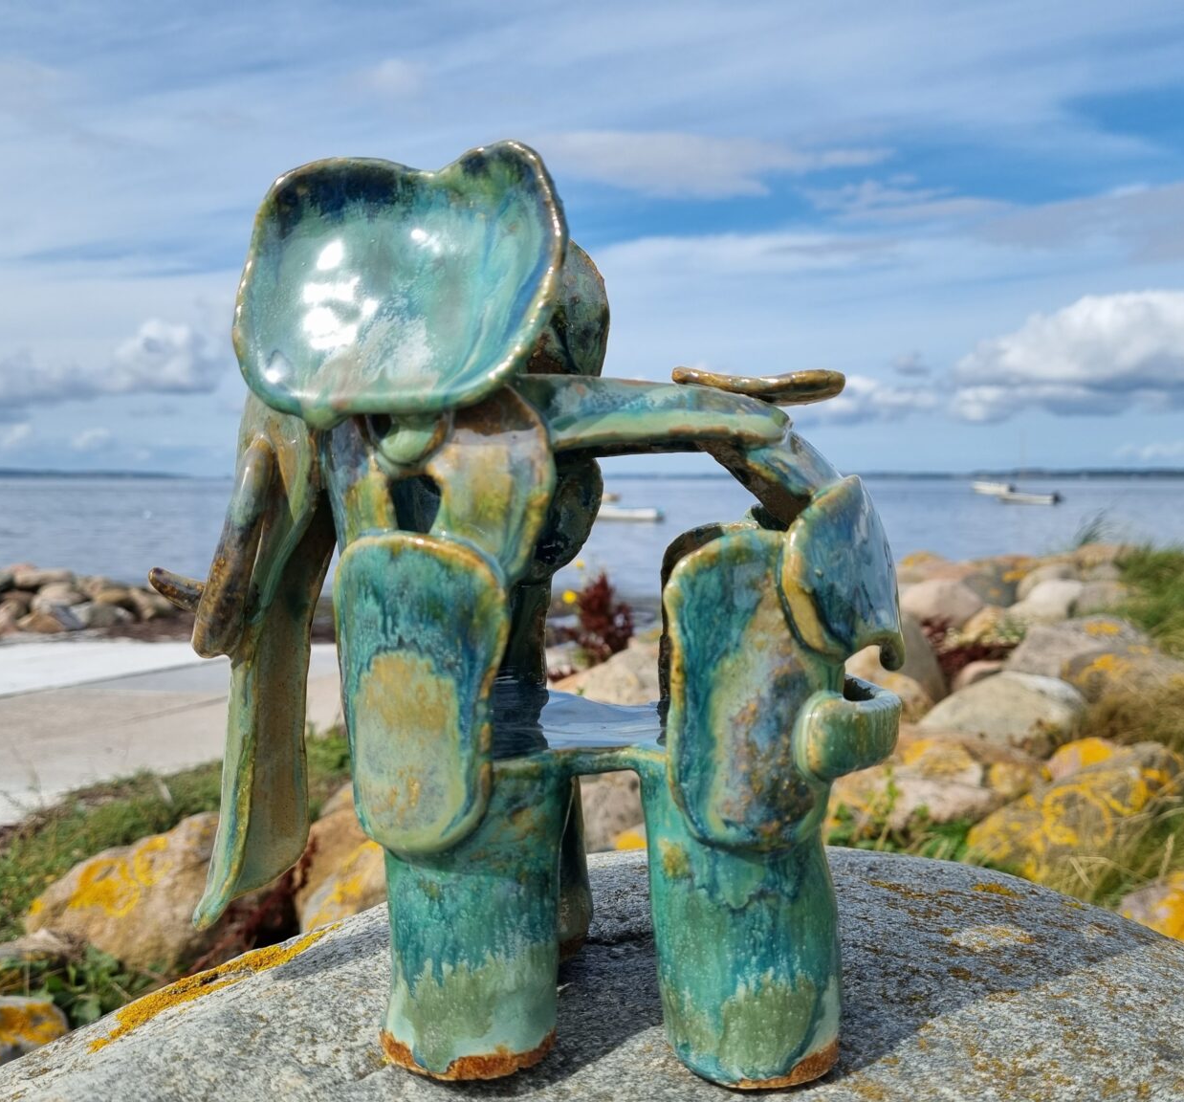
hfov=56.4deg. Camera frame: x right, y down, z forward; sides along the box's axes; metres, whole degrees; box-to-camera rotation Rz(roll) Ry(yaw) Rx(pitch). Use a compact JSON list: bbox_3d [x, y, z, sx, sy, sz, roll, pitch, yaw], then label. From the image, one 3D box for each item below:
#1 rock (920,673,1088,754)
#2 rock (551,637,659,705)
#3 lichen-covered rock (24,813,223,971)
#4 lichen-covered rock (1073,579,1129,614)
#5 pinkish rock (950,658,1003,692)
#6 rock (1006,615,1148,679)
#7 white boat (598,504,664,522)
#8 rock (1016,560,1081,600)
[{"bbox_3d":[1.487,0.593,4.000,0.589,0.310,0.480,1,4,21],"label":"rock"},{"bbox_3d":[0.114,0.526,4.400,0.537,0.360,0.460,0,4,2],"label":"rock"},{"bbox_3d":[-0.966,0.732,2.350,0.477,0.330,0.380,-2,4,-23],"label":"lichen-covered rock"},{"bbox_3d":[3.190,0.291,6.900,0.362,0.250,0.320,2,4,25],"label":"lichen-covered rock"},{"bbox_3d":[1.620,0.533,4.600,0.260,0.200,0.260,1,4,20],"label":"pinkish rock"},{"bbox_3d":[2.241,0.475,5.100,0.659,0.350,0.500,2,4,24],"label":"rock"},{"bbox_3d":[1.630,-1.986,57.000,4.500,0.850,1.700,-1,4,-8],"label":"white boat"},{"bbox_3d":[2.984,0.221,7.200,0.407,0.320,0.380,2,4,23],"label":"rock"}]

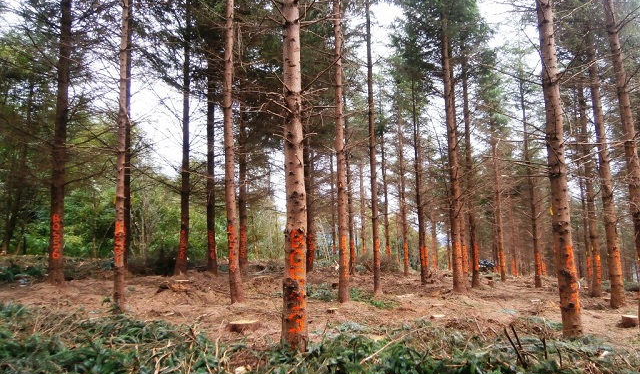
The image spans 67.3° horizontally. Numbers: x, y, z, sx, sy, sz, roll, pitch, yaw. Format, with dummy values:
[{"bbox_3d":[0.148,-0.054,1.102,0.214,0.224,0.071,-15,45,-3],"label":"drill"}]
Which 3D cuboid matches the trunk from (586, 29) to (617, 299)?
[{"bbox_3d":[8.396,-0.746,14.237,0.340,8.261,0.340,-6,-9,31],"label":"trunk"}]

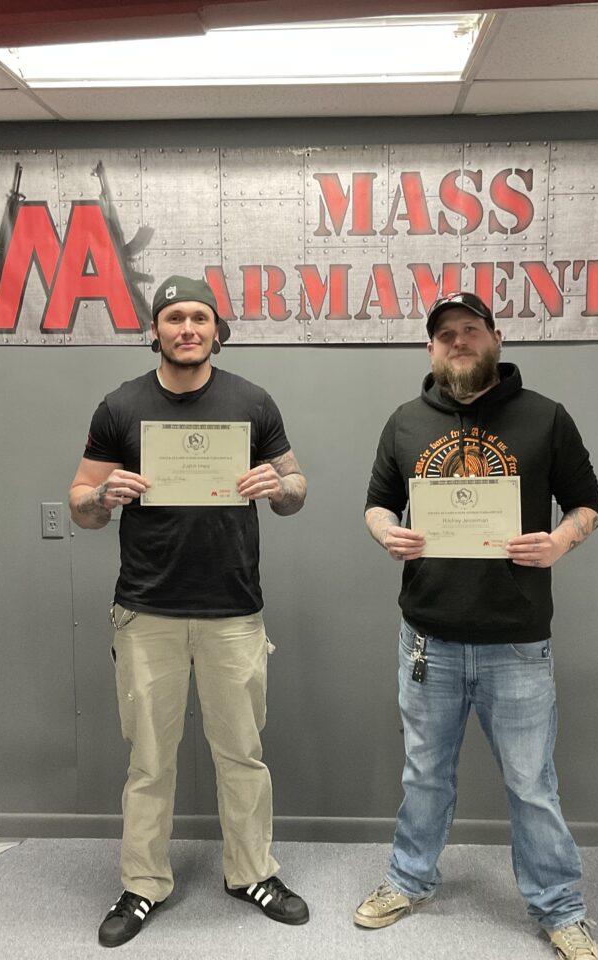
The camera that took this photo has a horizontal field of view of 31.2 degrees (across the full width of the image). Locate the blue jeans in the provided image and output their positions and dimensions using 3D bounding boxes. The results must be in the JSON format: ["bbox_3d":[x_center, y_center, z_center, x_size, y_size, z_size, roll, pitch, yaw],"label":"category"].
[{"bbox_3d":[0.515,0.783,2.983,0.530,0.920,0.340,1,7,11],"label":"blue jeans"}]

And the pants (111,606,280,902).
[{"bbox_3d":[-0.303,0.782,3.140,0.460,0.970,0.300,-1,7,-6],"label":"pants"}]

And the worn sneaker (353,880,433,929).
[{"bbox_3d":[0.297,1.198,3.124,0.280,0.114,0.105,-7,9,-43],"label":"worn sneaker"}]

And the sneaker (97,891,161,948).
[{"bbox_3d":[-0.484,1.237,3.134,0.108,0.110,0.297,3,7,25],"label":"sneaker"}]

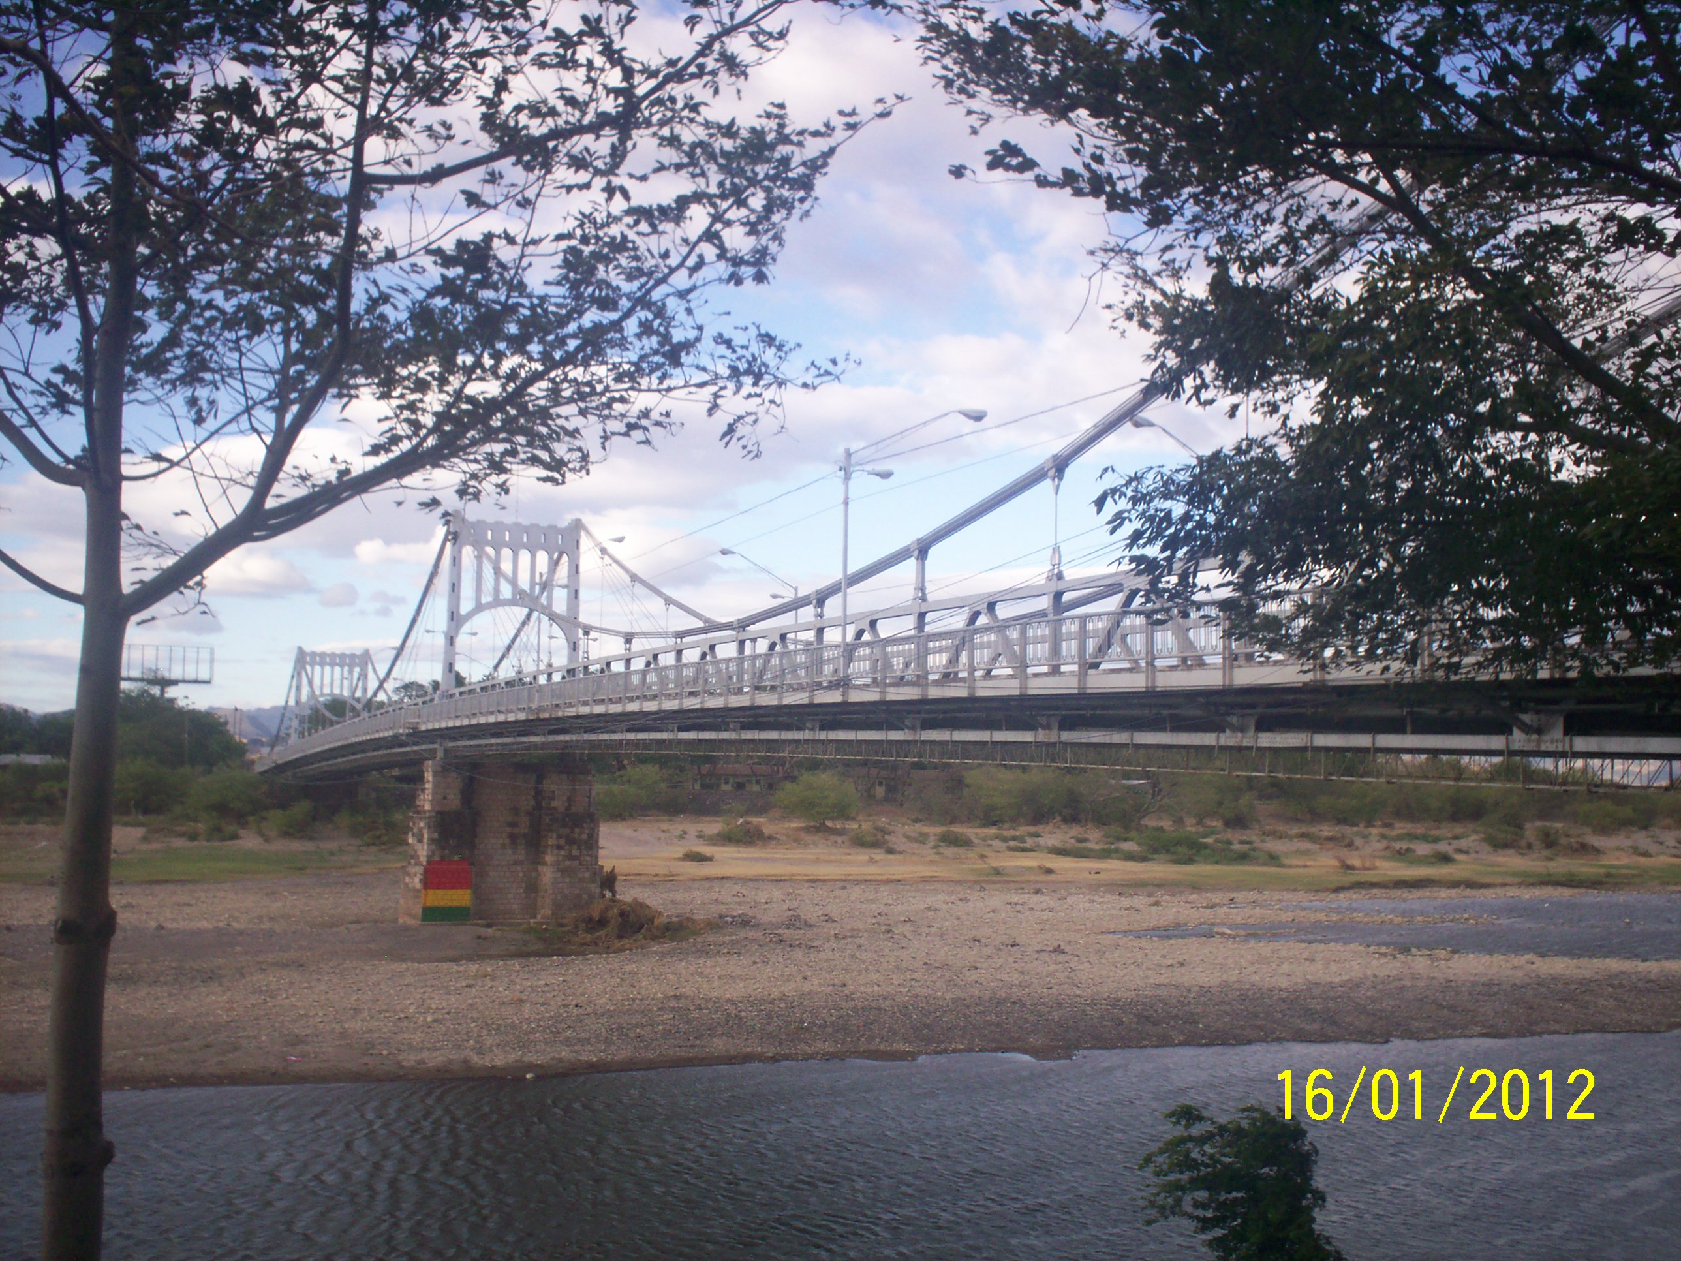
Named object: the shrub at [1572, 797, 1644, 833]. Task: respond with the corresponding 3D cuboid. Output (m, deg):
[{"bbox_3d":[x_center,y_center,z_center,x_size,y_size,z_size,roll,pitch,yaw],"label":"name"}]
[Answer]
[{"bbox_3d":[96.597,23.220,220.000,8.924,4.627,8.032,-2,-6,24],"label":"shrub"}]

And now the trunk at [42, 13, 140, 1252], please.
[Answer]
[{"bbox_3d":[-2.555,-0.064,6.032,0.230,4.446,0.230,2,-6,-23],"label":"trunk"}]

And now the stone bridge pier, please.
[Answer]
[{"bbox_3d":[-21.142,12.984,108.544,11.300,9.786,5.000,3,-6,-22],"label":"stone bridge pier"}]

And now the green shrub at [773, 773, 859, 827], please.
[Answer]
[{"bbox_3d":[-2.907,20.673,215.000,10.498,6.622,9.448,1,-5,-1],"label":"green shrub"}]

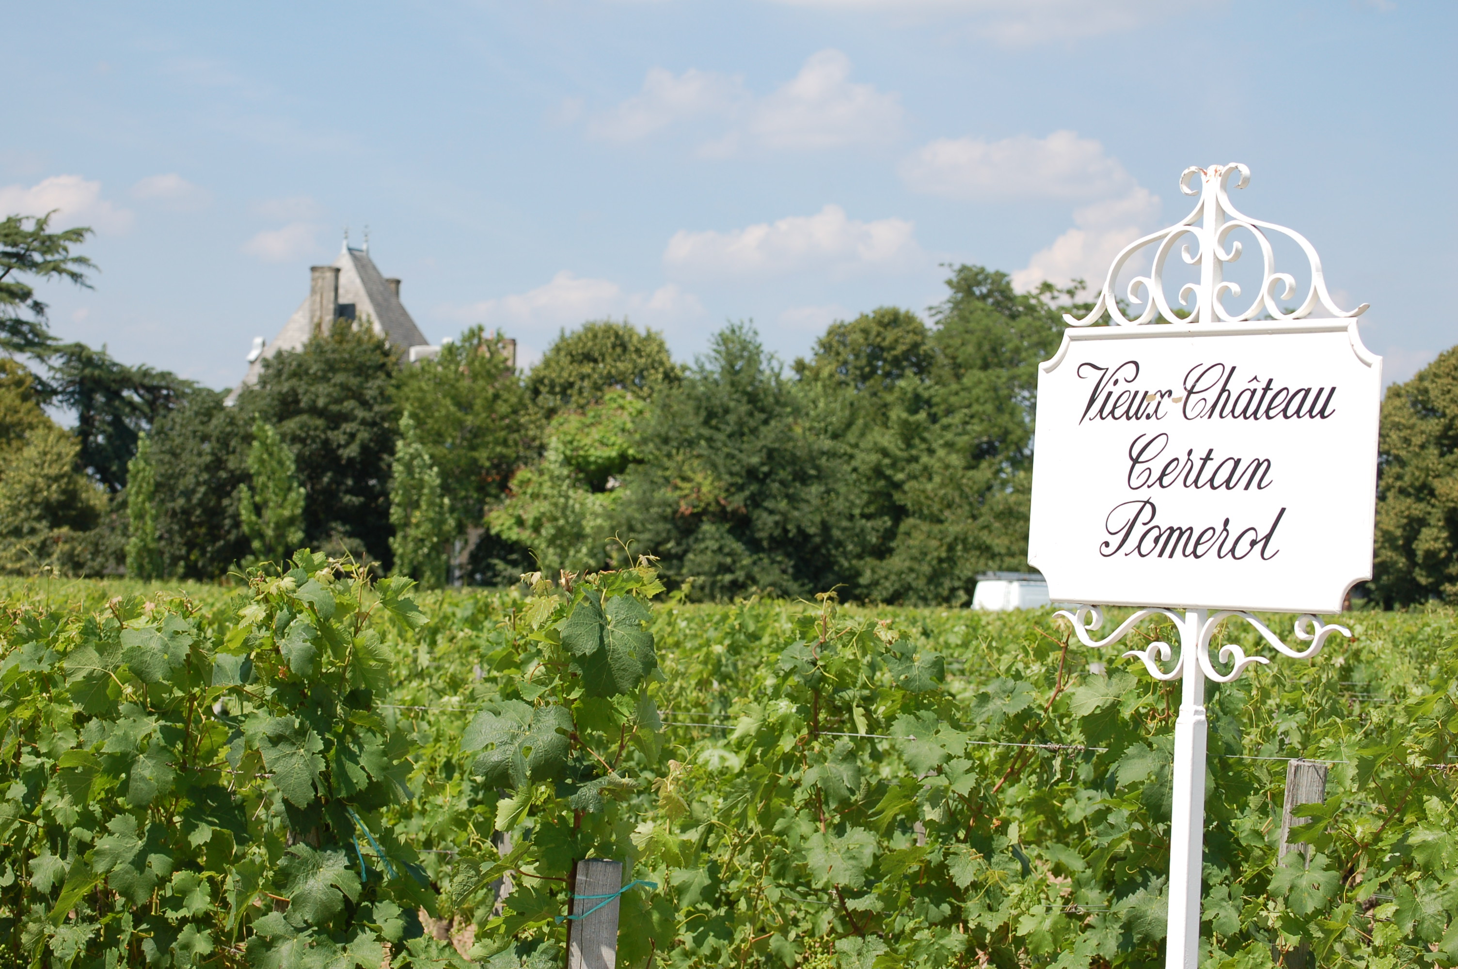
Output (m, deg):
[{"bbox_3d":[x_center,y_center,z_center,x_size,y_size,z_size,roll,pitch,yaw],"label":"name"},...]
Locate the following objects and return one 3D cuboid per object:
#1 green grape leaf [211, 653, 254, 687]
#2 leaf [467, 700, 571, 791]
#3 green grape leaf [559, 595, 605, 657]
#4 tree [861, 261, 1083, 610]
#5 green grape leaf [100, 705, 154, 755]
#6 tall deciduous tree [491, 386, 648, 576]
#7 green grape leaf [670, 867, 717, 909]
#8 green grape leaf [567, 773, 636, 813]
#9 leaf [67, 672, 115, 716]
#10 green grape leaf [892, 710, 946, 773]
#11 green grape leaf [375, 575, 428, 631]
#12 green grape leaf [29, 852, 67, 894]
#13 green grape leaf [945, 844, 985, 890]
[{"bbox_3d":[-0.837,0.313,5.600,0.078,0.075,0.035,1,-23,19],"label":"green grape leaf"},{"bbox_3d":[-0.314,0.389,4.950,0.158,0.129,0.060,2,-2,-4],"label":"leaf"},{"bbox_3d":[-0.215,0.208,4.880,0.070,0.092,0.035,1,-10,17],"label":"green grape leaf"},{"bbox_3d":[7.519,-0.942,98.000,7.065,10.967,7.000,2,-2,0],"label":"tree"},{"bbox_3d":[-0.978,0.398,5.400,0.089,0.089,0.045,2,-24,6],"label":"green grape leaf"},{"bbox_3d":[-4.320,0.690,88.000,4.139,6.454,3.932,2,-2,0],"label":"tall deciduous tree"},{"bbox_3d":[-0.072,0.821,6.750,0.095,0.086,0.040,2,-2,-1],"label":"green grape leaf"},{"bbox_3d":[-0.190,0.460,4.950,0.104,0.075,0.060,1,-37,15],"label":"green grape leaf"},{"bbox_3d":[-1.077,0.353,5.600,0.083,0.079,0.050,2,-2,-11],"label":"leaf"},{"bbox_3d":[0.368,0.499,6.400,0.112,0.122,0.040,1,-20,13],"label":"green grape leaf"},{"bbox_3d":[-0.512,0.186,5.200,0.080,0.086,0.050,2,-2,-6],"label":"green grape leaf"},{"bbox_3d":[-1.170,0.667,5.700,0.068,0.078,0.030,1,-20,10],"label":"green grape leaf"},{"bbox_3d":[0.448,0.725,6.300,0.076,0.087,0.040,2,-2,4],"label":"green grape leaf"}]

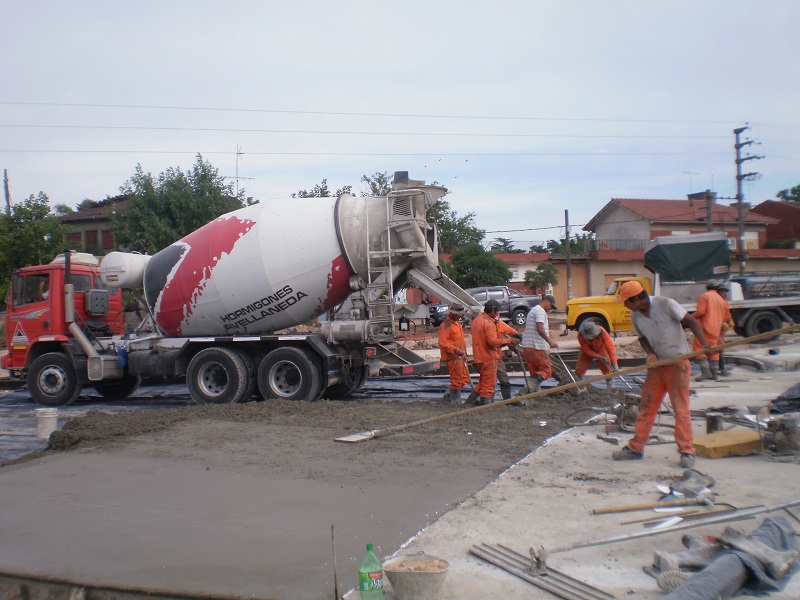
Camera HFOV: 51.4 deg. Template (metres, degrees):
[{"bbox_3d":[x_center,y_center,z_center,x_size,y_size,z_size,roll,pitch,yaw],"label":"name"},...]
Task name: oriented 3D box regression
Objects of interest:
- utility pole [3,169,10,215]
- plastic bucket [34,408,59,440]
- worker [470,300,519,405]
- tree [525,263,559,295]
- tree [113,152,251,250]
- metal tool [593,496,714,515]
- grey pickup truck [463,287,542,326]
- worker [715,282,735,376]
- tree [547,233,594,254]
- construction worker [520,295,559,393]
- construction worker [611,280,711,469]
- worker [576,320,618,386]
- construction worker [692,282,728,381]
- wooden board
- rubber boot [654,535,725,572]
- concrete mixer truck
[{"bbox_3d":[-20.130,-2.197,43.000,0.250,9.200,0.250,-2,0,0],"label":"utility pole"},{"bbox_3d":[-4.567,1.602,10.750,0.300,0.370,0.300,-2,0,0],"label":"plastic bucket"},{"bbox_3d":[1.511,0.847,13.300,0.680,1.680,0.550,-2,0,-30],"label":"worker"},{"bbox_3d":[7.500,-0.550,44.000,1.900,2.900,1.900,-2,0,0],"label":"tree"},{"bbox_3d":[-9.592,-2.201,36.015,6.400,8.400,6.200,-2,0,0],"label":"tree"},{"bbox_3d":[1.850,1.485,6.040,0.940,0.070,0.130,-2,0,-8],"label":"metal tool"},{"bbox_3d":[3.950,0.290,38.500,5.100,1.800,1.830,-2,0,-19],"label":"grey pickup truck"},{"bbox_3d":[5.850,0.540,15.100,0.500,1.690,0.500,-2,0,18],"label":"worker"},{"bbox_3d":[14.300,-2.500,70.000,4.200,6.400,4.200,-2,0,0],"label":"tree"},{"bbox_3d":[2.314,0.743,13.900,0.620,1.660,0.520,-2,0,-6],"label":"construction worker"},{"bbox_3d":[2.254,0.645,7.200,0.800,1.620,0.620,-2,0,37],"label":"construction worker"},{"bbox_3d":[3.466,0.948,14.600,0.700,1.200,0.800,-2,0,-20],"label":"worker"},{"bbox_3d":[5.171,0.526,13.900,0.580,1.670,0.420,-2,0,-14],"label":"construction worker"},{"bbox_3d":[3.260,1.430,8.250,0.840,0.110,0.520,-2,0,-25],"label":"wooden board"},{"bbox_3d":[1.560,1.366,4.500,0.360,0.140,0.270,-2,0,-12],"label":"rubber boot"},{"bbox_3d":[-2.920,-0.110,15.470,9.000,3.900,2.500,-2,0,20],"label":"concrete mixer truck"}]

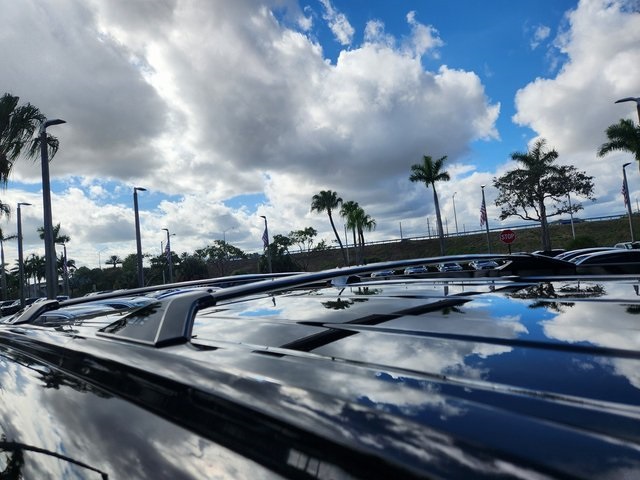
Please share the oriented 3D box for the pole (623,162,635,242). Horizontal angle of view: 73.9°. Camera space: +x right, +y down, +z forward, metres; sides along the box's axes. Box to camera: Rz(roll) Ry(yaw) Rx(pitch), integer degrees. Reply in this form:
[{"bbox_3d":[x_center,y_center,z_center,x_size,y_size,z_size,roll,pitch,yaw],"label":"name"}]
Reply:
[{"bbox_3d":[22.645,-1.890,30.856,0.400,7.500,1.050,-6,-3,20],"label":"pole"}]

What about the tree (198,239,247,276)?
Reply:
[{"bbox_3d":[-13.300,3.381,58.000,6.400,6.590,5.800,-4,-4,-13],"label":"tree"}]

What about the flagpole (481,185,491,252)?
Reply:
[{"bbox_3d":[13.354,-0.631,34.000,0.550,7.460,0.750,-6,-4,20],"label":"flagpole"}]

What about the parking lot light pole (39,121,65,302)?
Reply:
[{"bbox_3d":[-8.524,-0.170,13.600,0.920,7.330,0.420,-5,-4,14],"label":"parking lot light pole"}]

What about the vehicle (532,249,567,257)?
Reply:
[{"bbox_3d":[13.180,1.579,24.000,4.700,1.680,1.880,-6,-4,20],"label":"vehicle"}]

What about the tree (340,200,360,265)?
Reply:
[{"bbox_3d":[4.226,-0.206,53.769,2.350,9.410,2.400,-5,-3,0],"label":"tree"}]

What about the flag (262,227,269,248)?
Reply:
[{"bbox_3d":[-5.841,-0.161,45.738,0.800,2.300,0.300,-3,-3,-24],"label":"flag"}]

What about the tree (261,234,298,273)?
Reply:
[{"bbox_3d":[-5.221,2.389,55.853,4.480,5.990,4.300,-5,-3,0],"label":"tree"}]

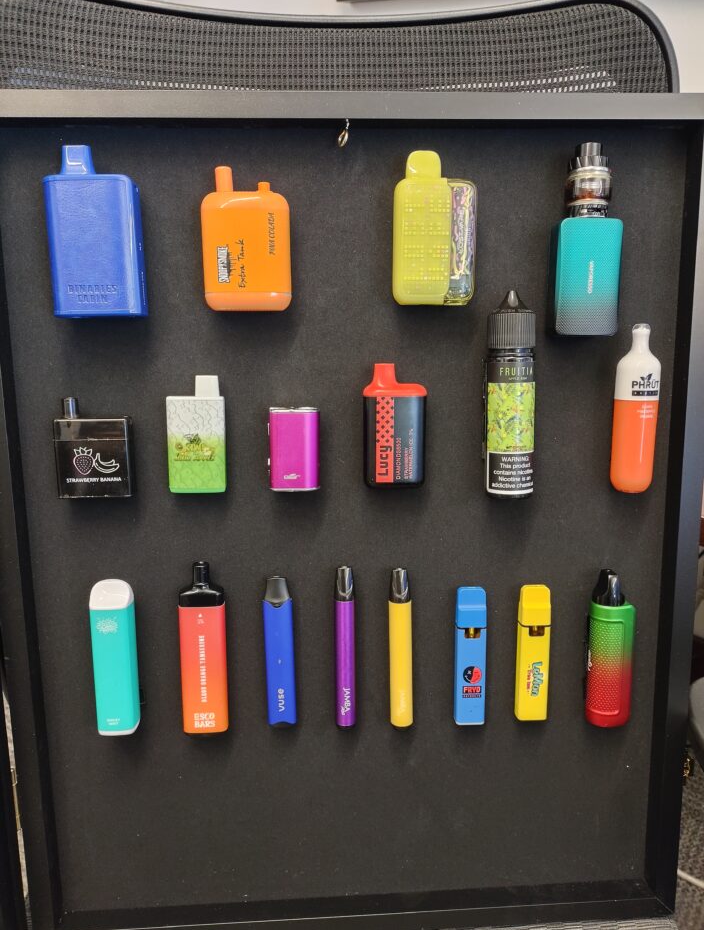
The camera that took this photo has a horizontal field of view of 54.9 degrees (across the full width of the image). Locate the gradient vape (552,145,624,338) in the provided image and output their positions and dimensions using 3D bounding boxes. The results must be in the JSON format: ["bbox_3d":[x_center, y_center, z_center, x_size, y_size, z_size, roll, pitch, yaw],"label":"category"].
[{"bbox_3d":[0.147,-0.139,0.421,0.037,0.115,0.027,-1,9,-3],"label":"gradient vape"}]

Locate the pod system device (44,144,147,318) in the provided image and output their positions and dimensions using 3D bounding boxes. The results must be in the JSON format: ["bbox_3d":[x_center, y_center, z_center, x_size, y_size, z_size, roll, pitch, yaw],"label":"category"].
[{"bbox_3d":[-0.152,-0.139,0.405,0.048,0.098,0.025,0,9,-3],"label":"pod system device"}]

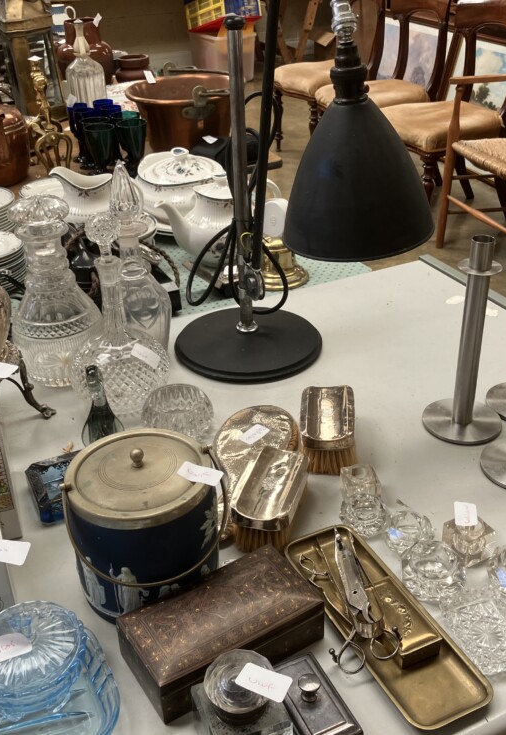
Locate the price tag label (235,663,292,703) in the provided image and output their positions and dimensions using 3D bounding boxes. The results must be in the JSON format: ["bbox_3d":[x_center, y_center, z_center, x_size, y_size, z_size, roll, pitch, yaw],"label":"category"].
[{"bbox_3d":[0.008,0.230,0.581,0.038,0.001,0.021,12,34,23],"label":"price tag label"}]

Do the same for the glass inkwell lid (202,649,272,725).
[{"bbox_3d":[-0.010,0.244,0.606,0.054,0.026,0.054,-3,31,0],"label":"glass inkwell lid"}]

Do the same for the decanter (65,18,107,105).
[{"bbox_3d":[-0.419,-0.721,1.980,0.099,0.270,0.099,-2,31,0],"label":"decanter"}]

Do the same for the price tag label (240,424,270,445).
[{"bbox_3d":[0.002,0.075,0.890,0.018,0.001,0.033,24,39,36],"label":"price tag label"}]

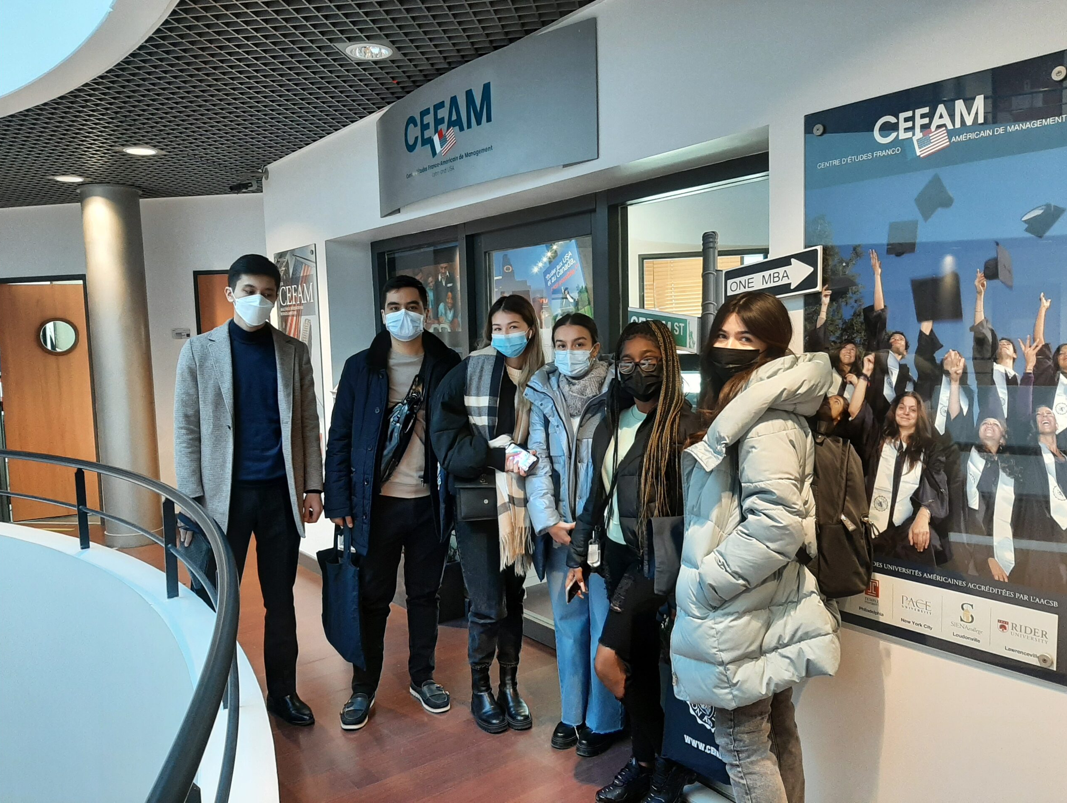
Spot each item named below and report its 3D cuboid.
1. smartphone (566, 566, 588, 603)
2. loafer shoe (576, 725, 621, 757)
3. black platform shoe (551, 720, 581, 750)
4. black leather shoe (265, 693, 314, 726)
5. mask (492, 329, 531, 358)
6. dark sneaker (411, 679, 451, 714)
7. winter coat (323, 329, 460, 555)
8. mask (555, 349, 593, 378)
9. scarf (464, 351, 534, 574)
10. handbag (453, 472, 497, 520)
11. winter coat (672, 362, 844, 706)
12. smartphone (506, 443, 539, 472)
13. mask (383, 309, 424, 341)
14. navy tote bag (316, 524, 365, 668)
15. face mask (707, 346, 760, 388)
[{"bbox_3d":[0.147,0.590,2.630,0.009,0.073,0.150,22,46,27],"label":"smartphone"},{"bbox_3d":[0.249,1.213,2.981,0.100,0.105,0.270,3,6,40],"label":"loafer shoe"},{"bbox_3d":[0.137,1.208,3.066,0.100,0.105,0.270,0,5,14],"label":"black platform shoe"},{"bbox_3d":[-0.967,1.223,3.190,0.270,0.100,0.100,2,6,37],"label":"black leather shoe"},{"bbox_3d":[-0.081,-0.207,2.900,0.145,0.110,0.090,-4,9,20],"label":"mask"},{"bbox_3d":[-0.446,1.204,3.361,0.105,0.095,0.280,-4,5,-25],"label":"dark sneaker"},{"bbox_3d":[-0.566,0.160,3.230,0.550,0.890,0.330,-2,5,-7],"label":"winter coat"},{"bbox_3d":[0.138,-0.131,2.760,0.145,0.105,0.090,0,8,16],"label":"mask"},{"bbox_3d":[-0.128,0.211,2.960,0.260,0.810,0.230,-3,5,-16],"label":"scarf"},{"bbox_3d":[-0.181,0.348,2.920,0.210,0.180,0.080,-4,5,-15],"label":"handbag"},{"bbox_3d":[0.642,0.350,2.300,0.420,0.960,0.520,-3,5,-21],"label":"winter coat"},{"bbox_3d":[-0.052,0.201,2.890,0.152,0.011,0.074,28,59,37],"label":"smartphone"},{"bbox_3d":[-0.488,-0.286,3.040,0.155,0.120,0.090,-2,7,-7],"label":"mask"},{"bbox_3d":[-0.743,0.750,3.100,0.100,0.530,0.320,-4,6,-31],"label":"navy tote bag"},{"bbox_3d":[0.526,-0.091,2.110,0.138,0.110,0.085,1,6,30],"label":"face mask"}]

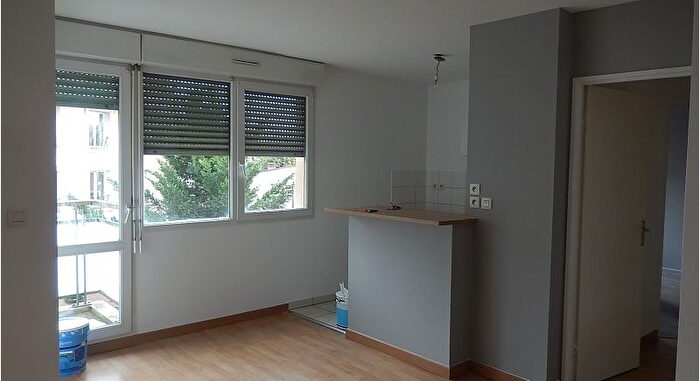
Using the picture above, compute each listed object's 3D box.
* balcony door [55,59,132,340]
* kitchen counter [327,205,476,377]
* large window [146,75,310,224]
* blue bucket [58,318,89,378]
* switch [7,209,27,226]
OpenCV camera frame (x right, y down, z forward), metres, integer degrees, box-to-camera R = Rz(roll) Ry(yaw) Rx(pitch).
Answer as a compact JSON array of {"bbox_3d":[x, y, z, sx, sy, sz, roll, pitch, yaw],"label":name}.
[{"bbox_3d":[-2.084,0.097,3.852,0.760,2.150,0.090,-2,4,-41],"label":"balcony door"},{"bbox_3d":[0.447,0.749,4.066,0.688,1.137,1.193,-2,4,-41],"label":"kitchen counter"},{"bbox_3d":[-1.066,-0.344,4.719,1.752,1.305,0.090,-2,4,-41],"label":"large window"},{"bbox_3d":[-2.075,1.141,3.664,0.325,0.330,0.325,-2,4,-41],"label":"blue bucket"},{"bbox_3d":[-1.515,0.124,2.303,0.082,0.084,0.012,-2,4,-41],"label":"switch"}]

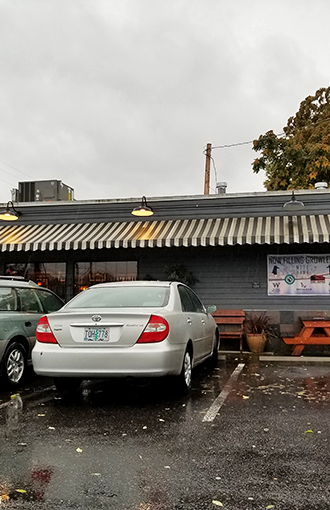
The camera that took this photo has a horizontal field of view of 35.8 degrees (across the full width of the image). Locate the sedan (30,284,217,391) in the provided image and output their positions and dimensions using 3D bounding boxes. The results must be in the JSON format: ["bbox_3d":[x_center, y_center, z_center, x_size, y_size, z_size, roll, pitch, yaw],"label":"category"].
[{"bbox_3d":[-0.206,1.169,7.979,1.820,1.490,4.800,-1,-6,13],"label":"sedan"}]

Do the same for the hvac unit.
[{"bbox_3d":[-3.846,-1.738,16.625,1.328,1.000,1.288,-1,-6,13],"label":"hvac unit"}]

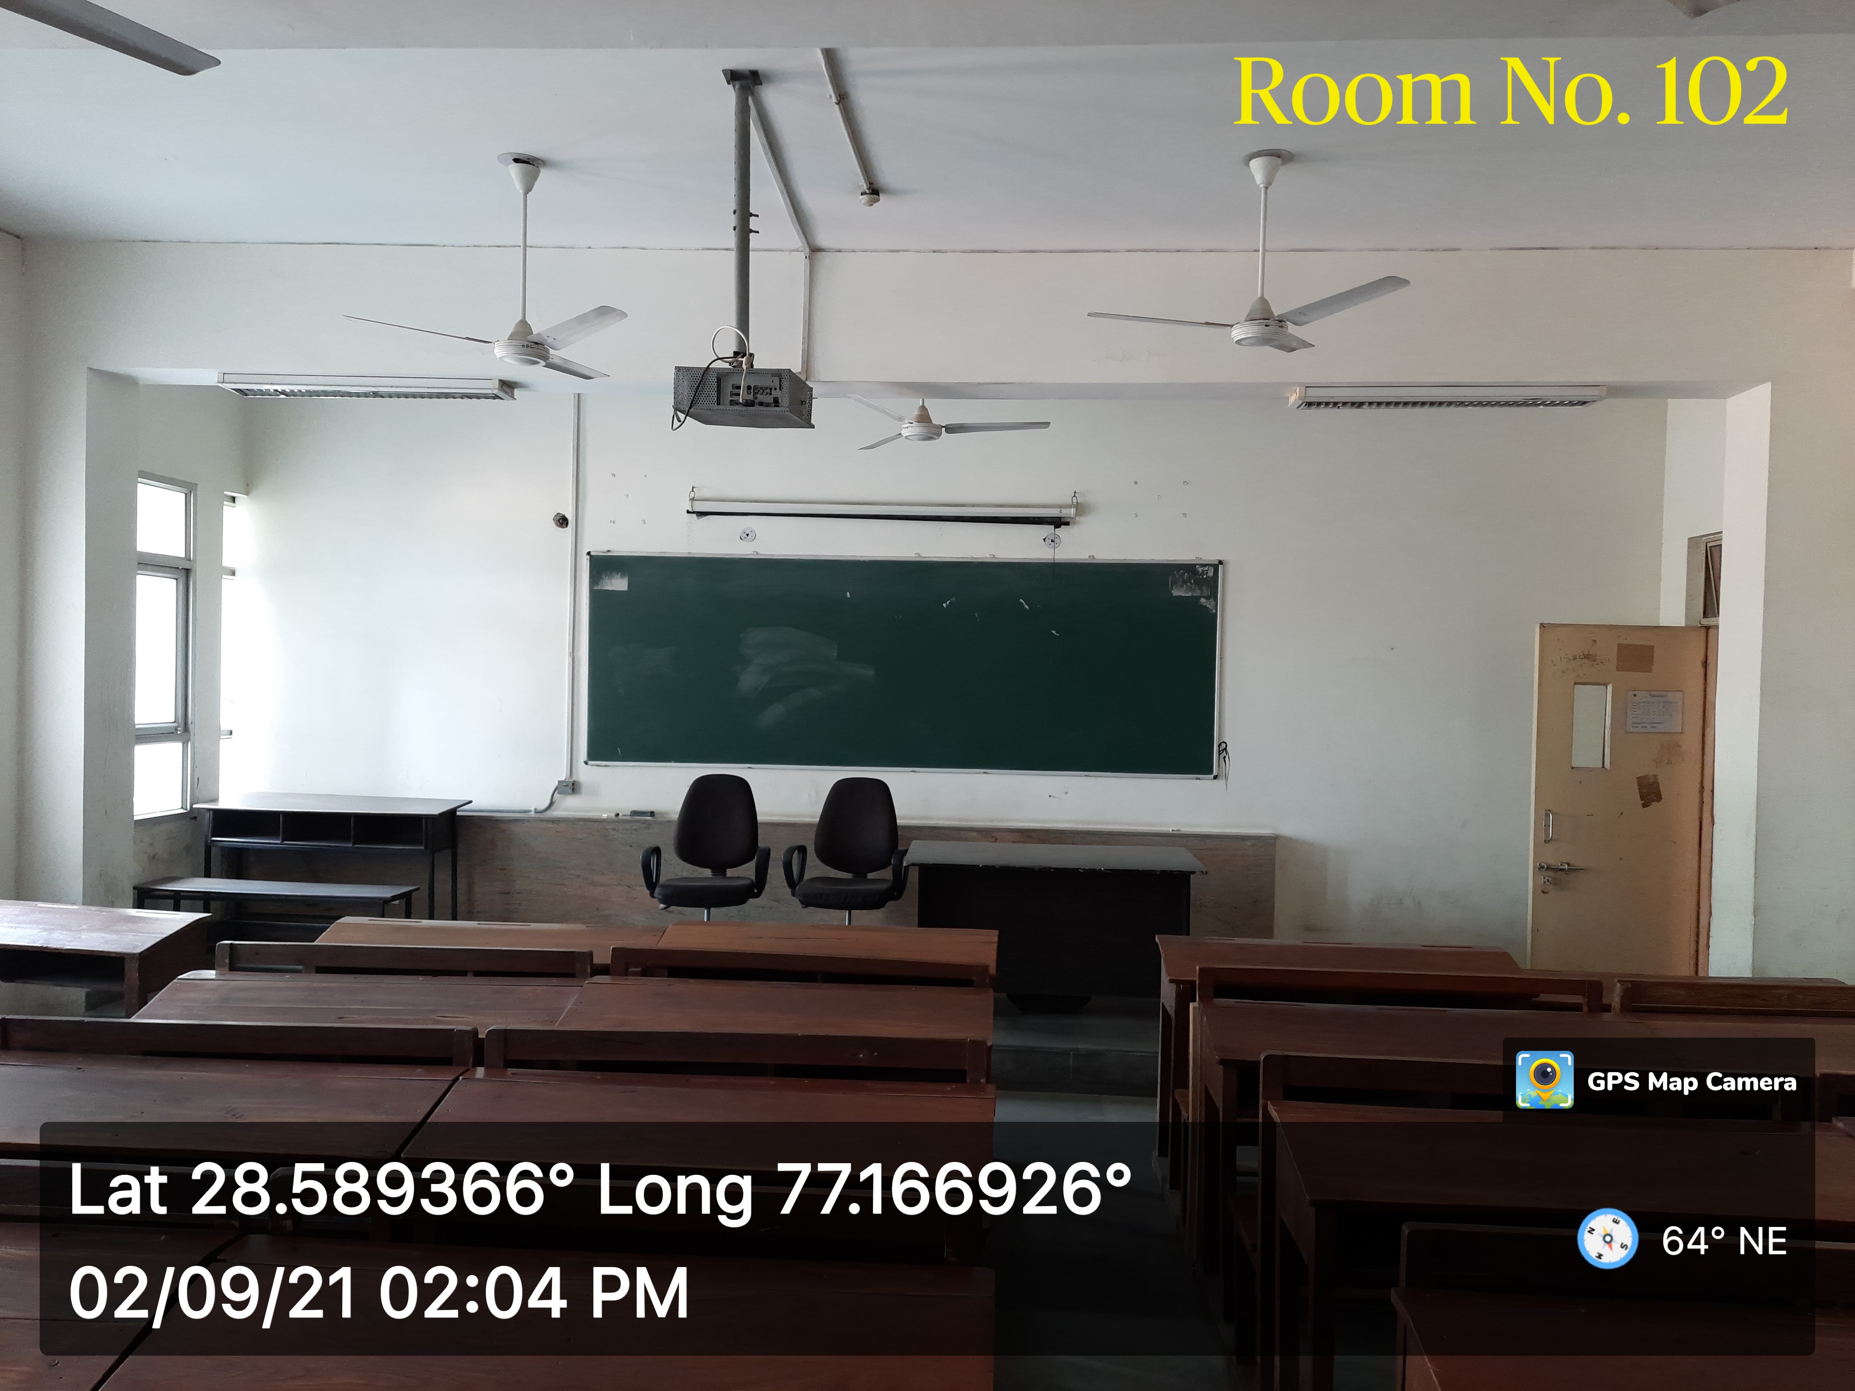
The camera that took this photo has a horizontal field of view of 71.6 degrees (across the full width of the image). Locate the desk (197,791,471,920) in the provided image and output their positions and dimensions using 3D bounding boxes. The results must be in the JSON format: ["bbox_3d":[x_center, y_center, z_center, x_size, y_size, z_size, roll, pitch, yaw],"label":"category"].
[{"bbox_3d":[-3.196,0.971,6.931,1.300,0.785,0.460,1,1,3],"label":"desk"}]

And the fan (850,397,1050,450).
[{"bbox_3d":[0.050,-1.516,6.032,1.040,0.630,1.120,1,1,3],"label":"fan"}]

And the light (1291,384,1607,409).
[{"bbox_3d":[2.196,-1.260,5.466,1.250,0.065,0.200,1,1,3],"label":"light"}]

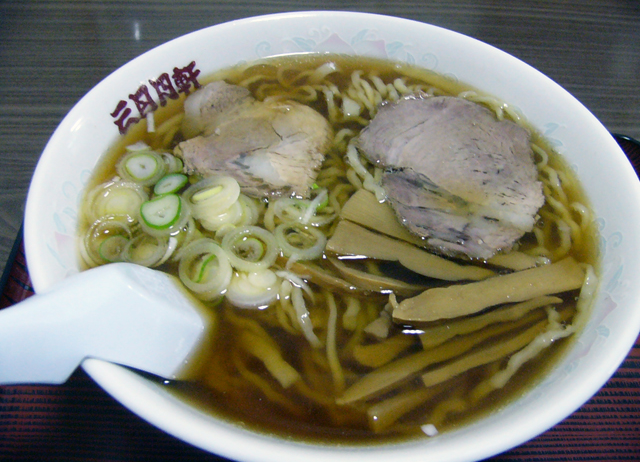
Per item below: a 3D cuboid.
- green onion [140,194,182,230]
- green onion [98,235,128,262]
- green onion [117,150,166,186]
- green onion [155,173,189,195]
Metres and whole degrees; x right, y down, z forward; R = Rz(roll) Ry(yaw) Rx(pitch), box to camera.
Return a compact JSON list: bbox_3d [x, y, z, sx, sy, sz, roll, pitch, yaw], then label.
[{"bbox_3d":[-0.056,-0.007,0.230,0.014,0.003,0.015,1,50,-1],"label":"green onion"},{"bbox_3d":[-0.071,0.006,0.224,0.011,0.003,0.011,1,50,-1],"label":"green onion"},{"bbox_3d":[-0.068,-0.024,0.246,0.018,0.004,0.016,1,50,-1],"label":"green onion"},{"bbox_3d":[-0.055,-0.017,0.238,0.012,0.003,0.009,-20,44,-5],"label":"green onion"}]

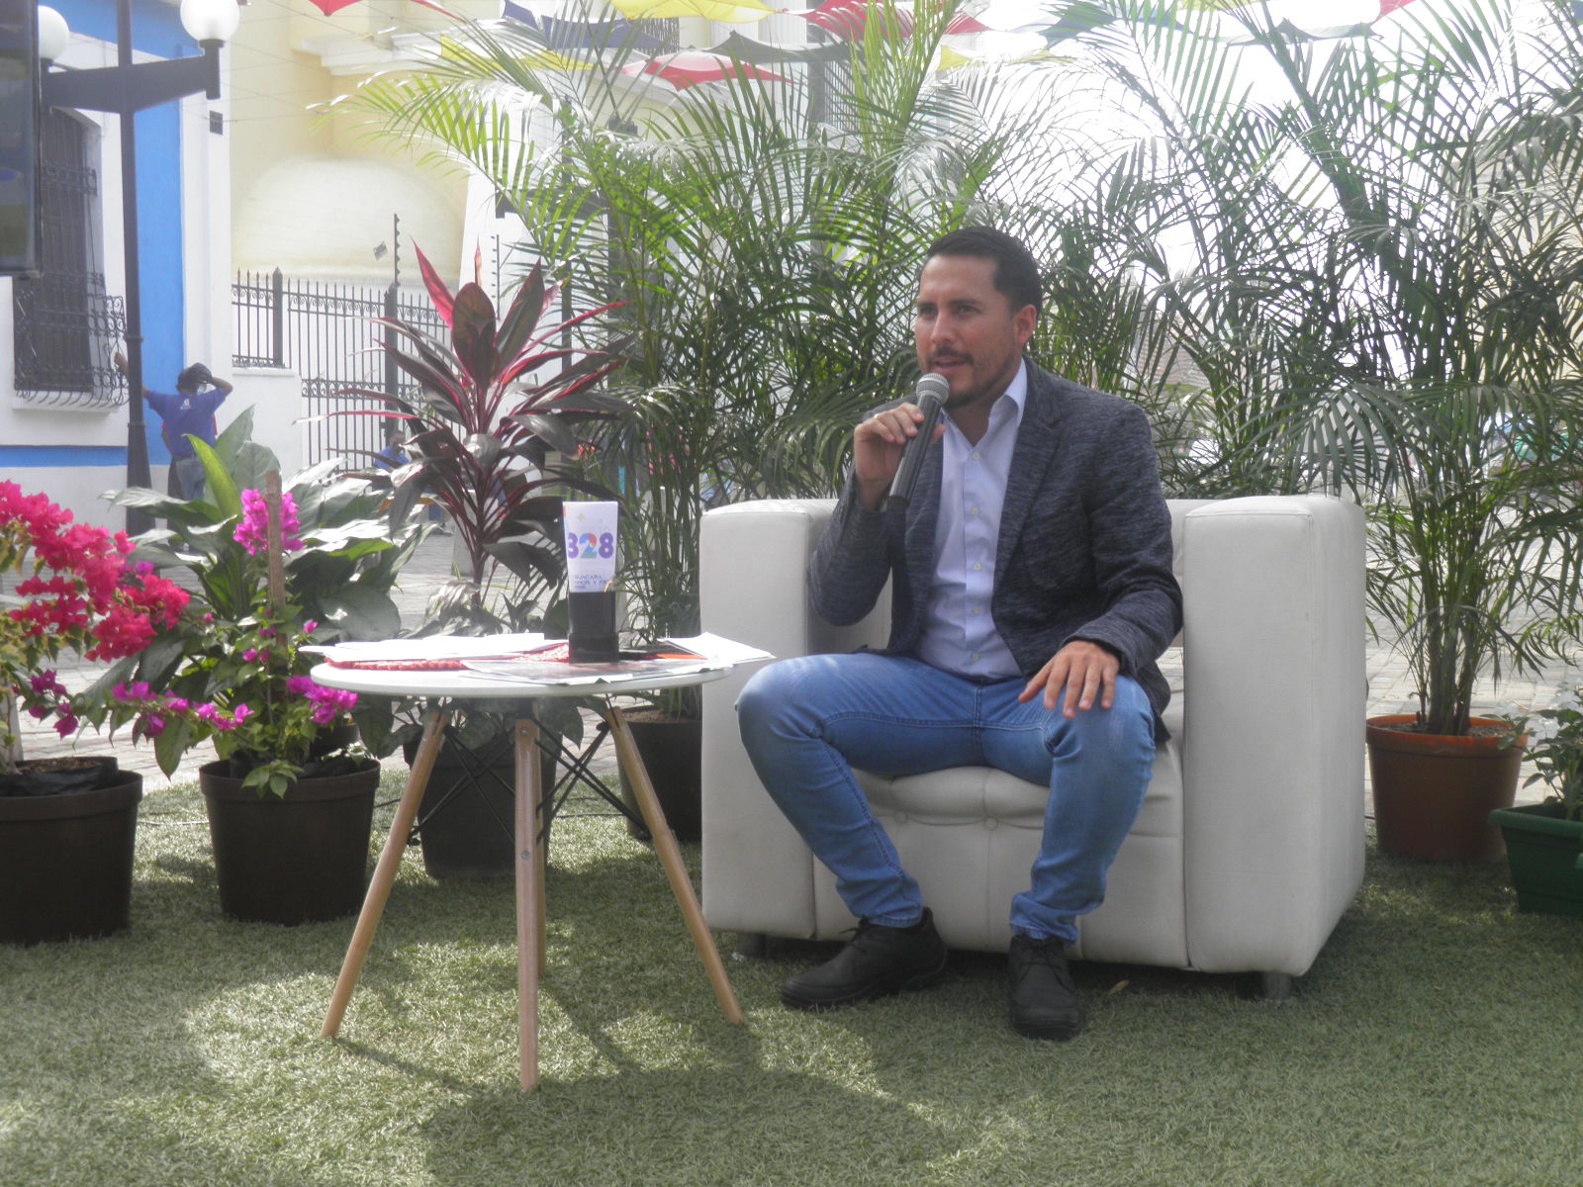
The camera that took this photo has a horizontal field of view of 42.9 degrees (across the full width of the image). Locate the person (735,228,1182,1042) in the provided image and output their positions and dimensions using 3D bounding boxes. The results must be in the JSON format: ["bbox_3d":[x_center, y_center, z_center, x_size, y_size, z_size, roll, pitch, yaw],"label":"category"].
[{"bbox_3d":[0.304,0.012,3.157,0.650,1.165,0.700,1,4,16],"label":"person"}]

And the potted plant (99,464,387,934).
[{"bbox_3d":[-1.006,0.176,3.678,0.520,0.790,0.470,-1,4,-14],"label":"potted plant"}]

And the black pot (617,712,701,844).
[{"bbox_3d":[-0.213,0.391,4.363,0.330,0.265,0.330,-1,4,-3],"label":"black pot"}]

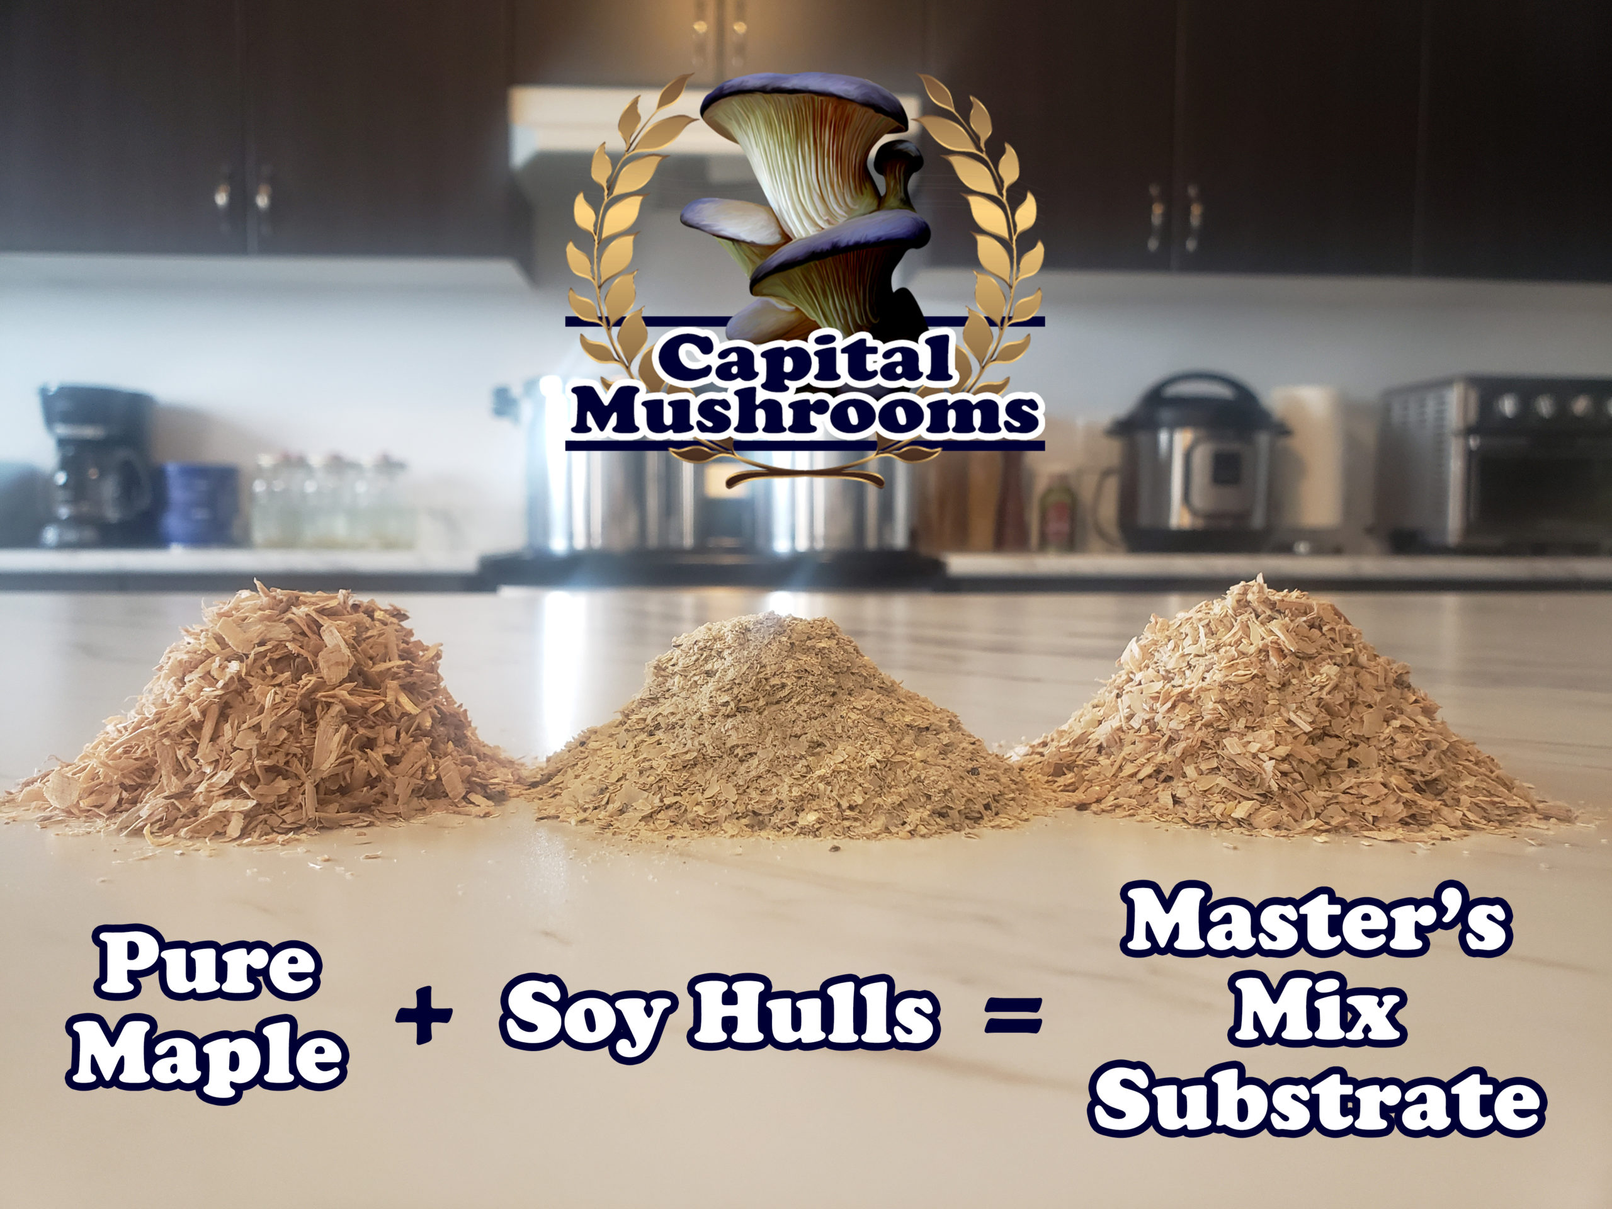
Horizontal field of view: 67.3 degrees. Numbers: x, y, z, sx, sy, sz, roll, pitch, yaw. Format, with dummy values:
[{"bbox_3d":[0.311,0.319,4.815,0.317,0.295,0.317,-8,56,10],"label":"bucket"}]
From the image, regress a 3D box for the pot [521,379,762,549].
[{"bbox_3d":[-0.302,-0.252,2.168,0.380,0.315,0.350,0,4,0],"label":"pot"}]

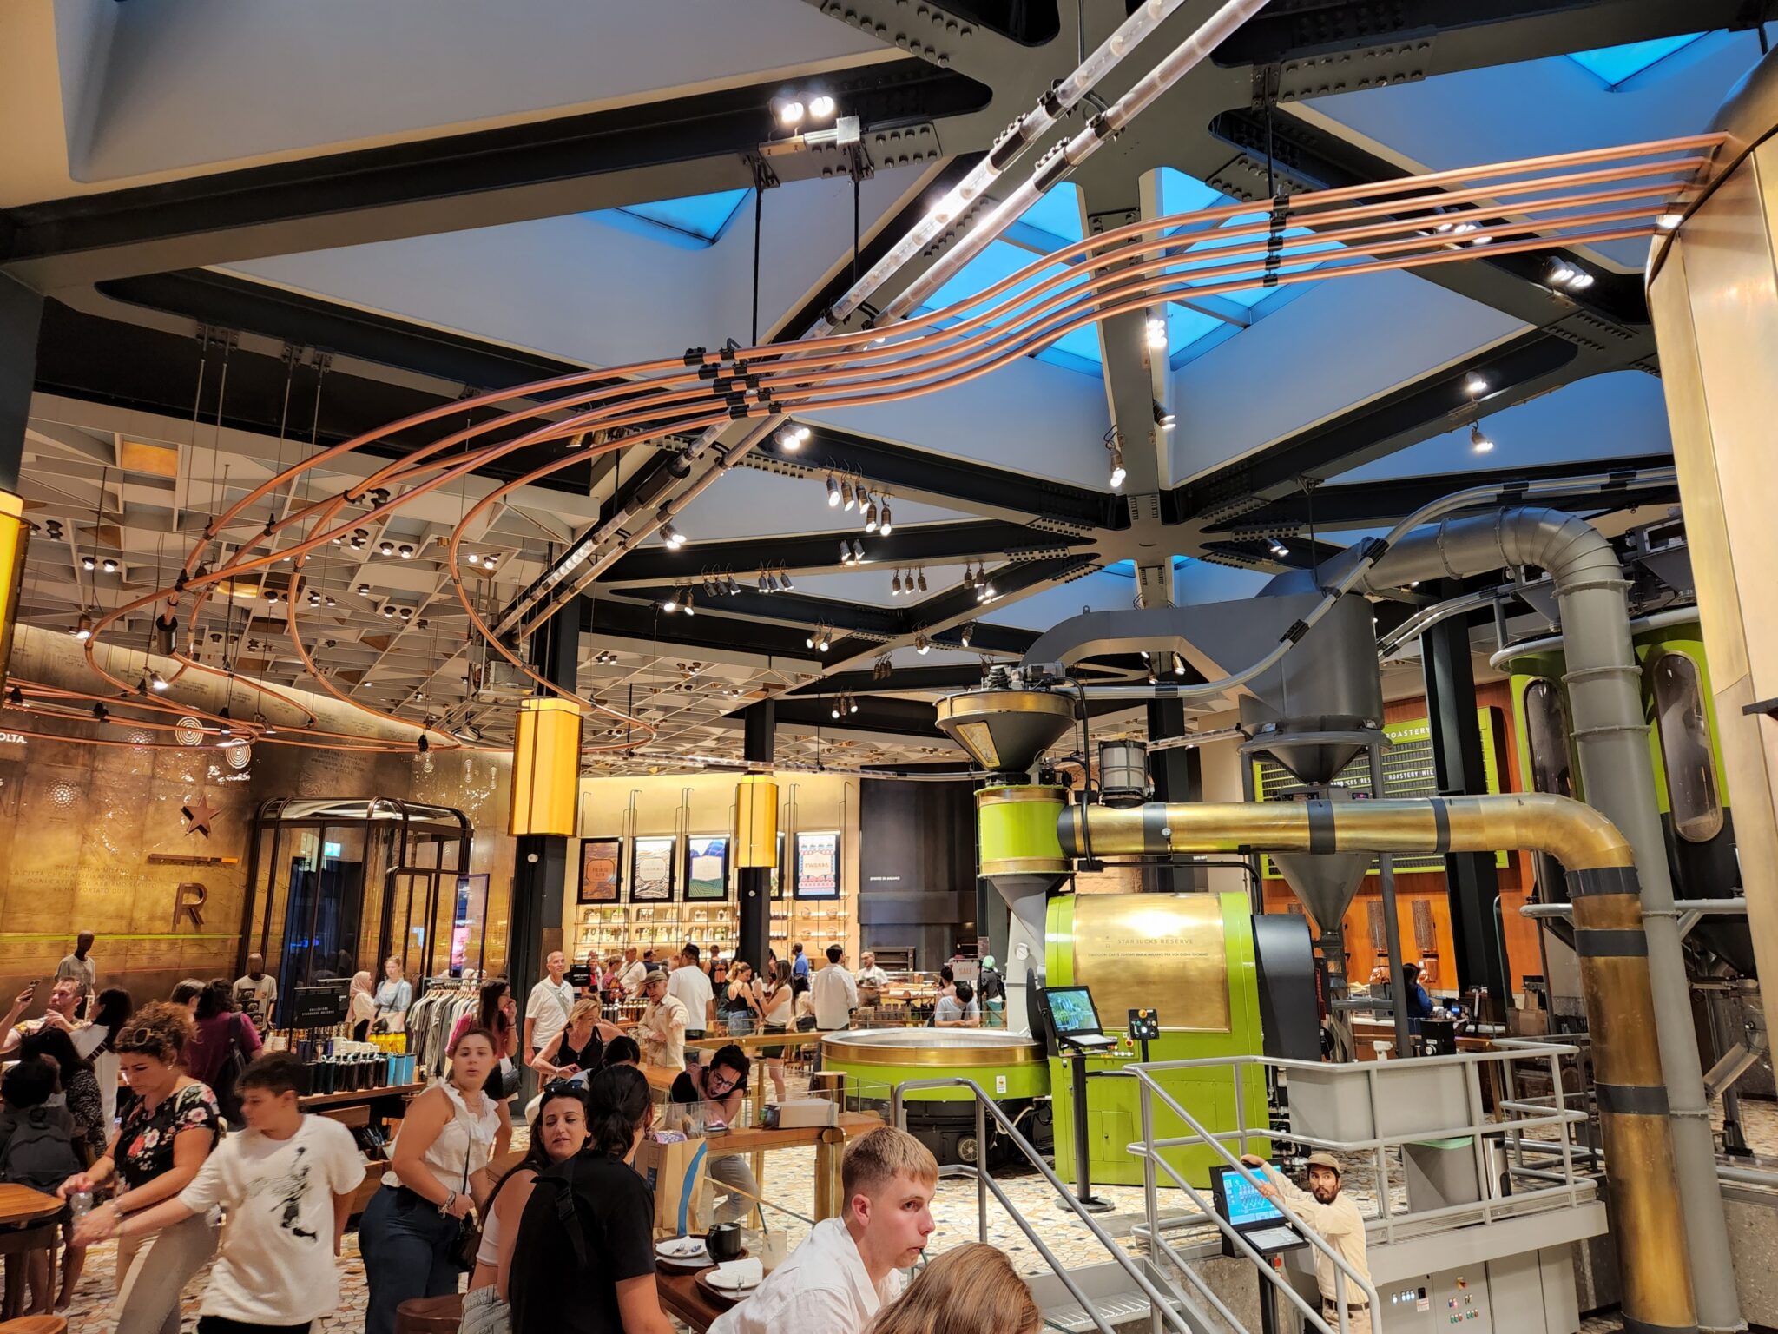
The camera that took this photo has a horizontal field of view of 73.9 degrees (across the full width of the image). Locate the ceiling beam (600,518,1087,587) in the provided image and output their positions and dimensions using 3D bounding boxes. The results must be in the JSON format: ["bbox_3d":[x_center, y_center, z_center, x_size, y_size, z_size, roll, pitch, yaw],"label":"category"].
[{"bbox_3d":[-0.572,-1.206,12.440,5.250,0.420,0.300,-3,-13,12],"label":"ceiling beam"}]

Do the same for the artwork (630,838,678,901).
[{"bbox_3d":[-4.444,3.839,22.381,0.876,1.213,0.080,-3,-13,14],"label":"artwork"}]

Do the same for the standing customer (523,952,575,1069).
[{"bbox_3d":[-3.215,3.569,11.082,0.480,1.750,0.300,10,-16,-36],"label":"standing customer"}]

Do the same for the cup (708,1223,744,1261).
[{"bbox_3d":[-0.459,1.591,3.264,0.086,0.083,0.116,-8,-15,30],"label":"cup"}]

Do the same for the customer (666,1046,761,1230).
[{"bbox_3d":[-0.909,2.640,6.167,0.500,1.270,0.570,6,-14,-24],"label":"customer"}]

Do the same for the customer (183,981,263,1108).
[{"bbox_3d":[-4.351,2.848,7.662,0.520,1.600,0.420,5,-14,-22],"label":"customer"}]

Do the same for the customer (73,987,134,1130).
[{"bbox_3d":[-5.563,3.077,8.275,0.360,1.620,0.420,-1,-13,3],"label":"customer"}]

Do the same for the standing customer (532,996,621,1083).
[{"bbox_3d":[-2.300,3.113,8.508,0.620,1.460,0.550,3,-13,-14],"label":"standing customer"}]

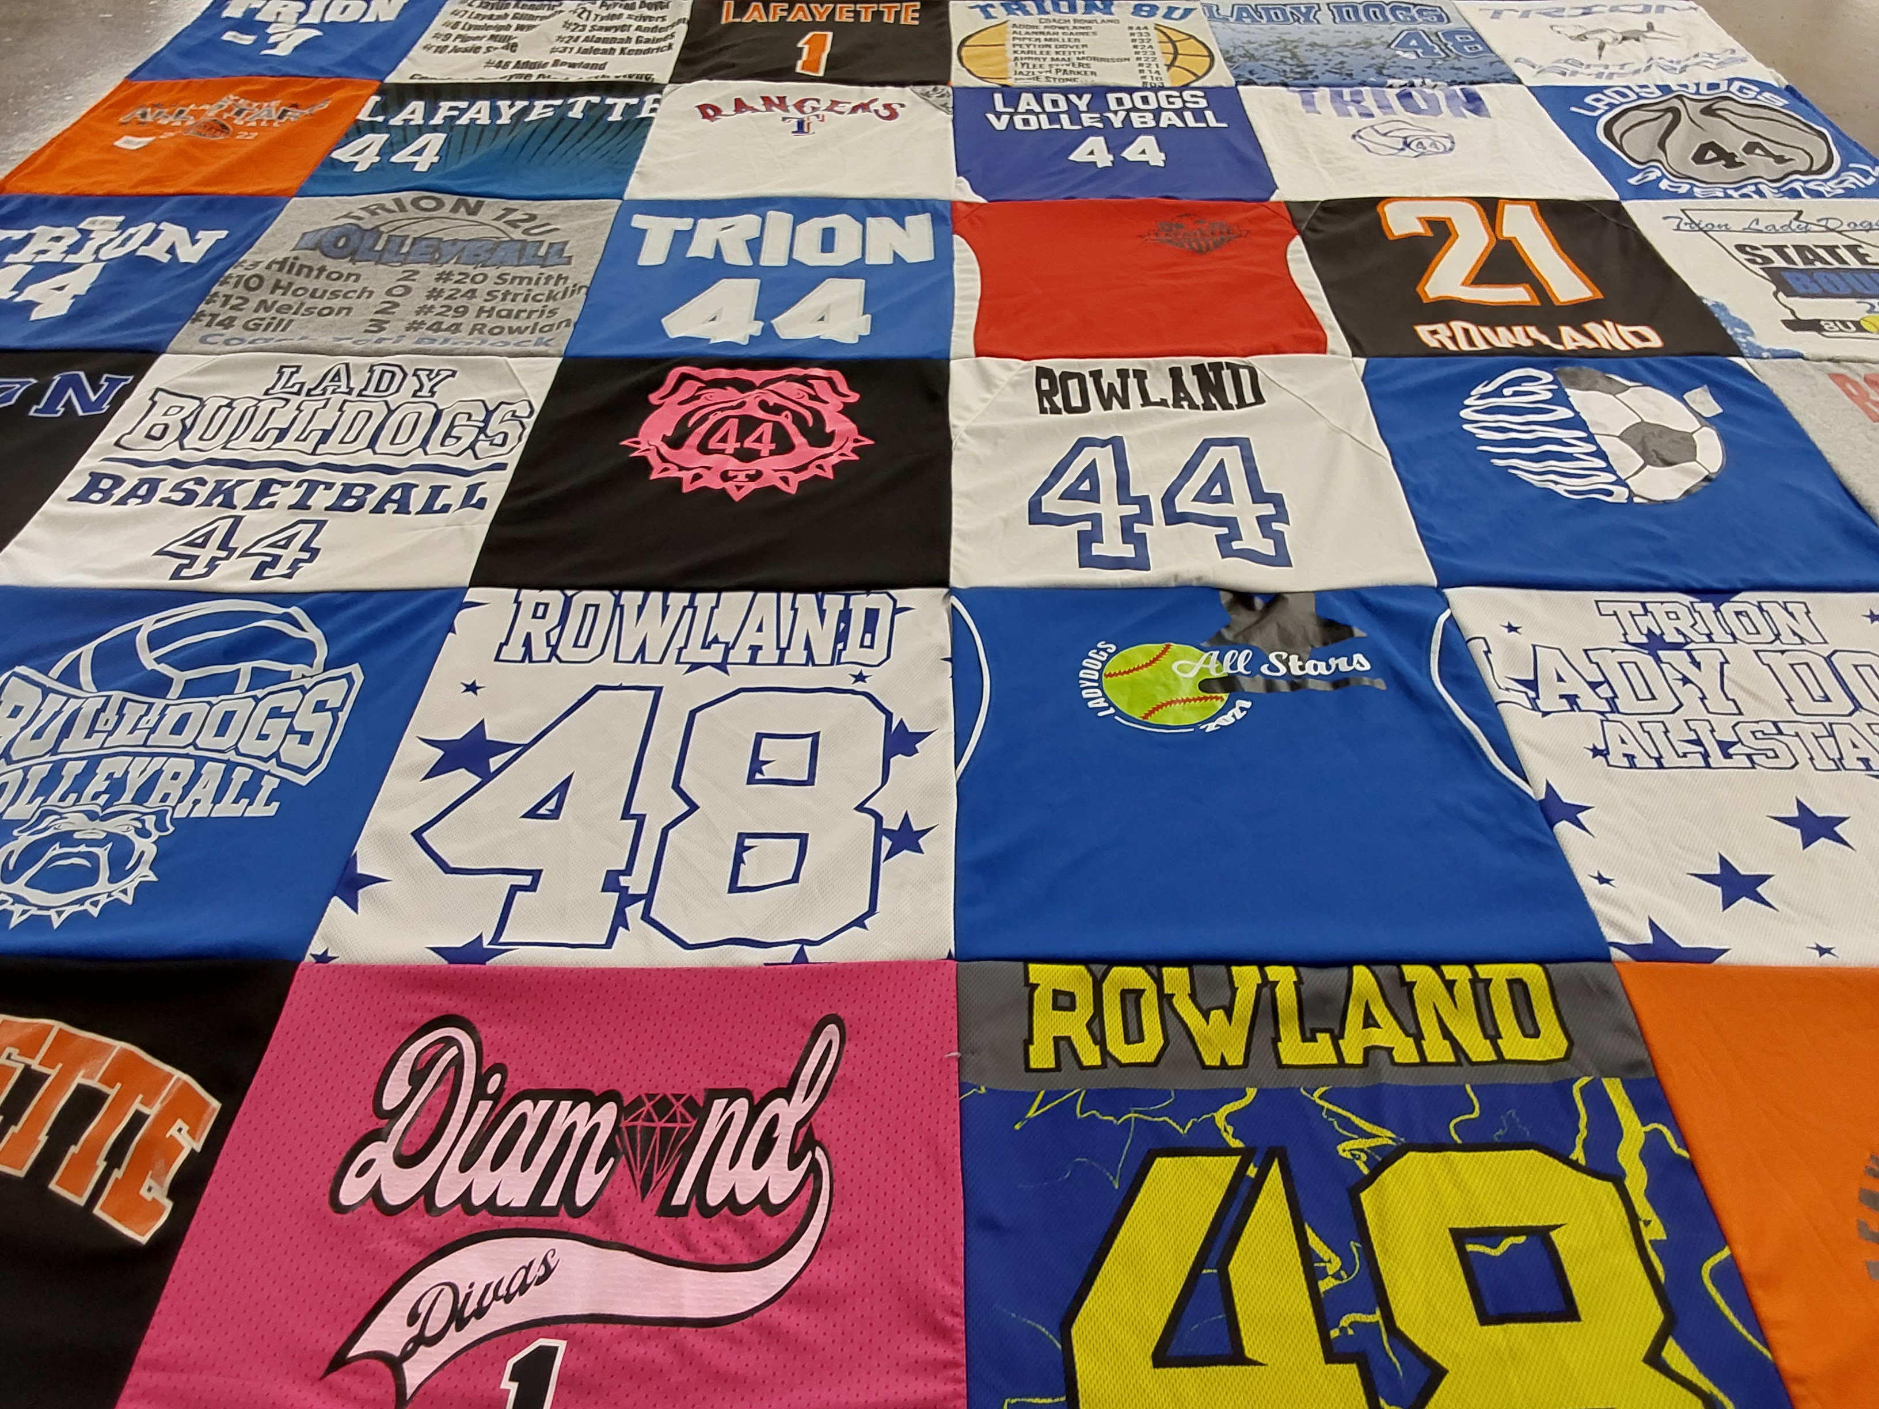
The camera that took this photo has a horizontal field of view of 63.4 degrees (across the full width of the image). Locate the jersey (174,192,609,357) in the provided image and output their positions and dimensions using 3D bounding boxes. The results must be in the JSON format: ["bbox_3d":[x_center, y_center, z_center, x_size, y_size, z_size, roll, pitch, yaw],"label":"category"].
[{"bbox_3d":[-0.516,-0.428,1.498,0.359,0.018,0.349,0,41,0],"label":"jersey"}]

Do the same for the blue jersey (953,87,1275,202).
[{"bbox_3d":[0.193,-0.653,1.756,0.358,0.018,0.351,0,41,0],"label":"blue jersey"}]

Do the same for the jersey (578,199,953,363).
[{"bbox_3d":[-0.162,-0.425,1.494,0.349,0.018,0.348,0,41,0],"label":"jersey"}]

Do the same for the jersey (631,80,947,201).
[{"bbox_3d":[-0.162,-0.656,1.760,0.353,0.018,0.358,0,41,0],"label":"jersey"}]

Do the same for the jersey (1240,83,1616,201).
[{"bbox_3d":[0.550,-0.653,1.755,0.357,0.018,0.350,0,41,0],"label":"jersey"}]

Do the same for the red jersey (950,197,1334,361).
[{"bbox_3d":[0.192,-0.424,1.492,0.359,0.018,0.347,0,41,0],"label":"red jersey"}]

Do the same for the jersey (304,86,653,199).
[{"bbox_3d":[-0.517,-0.660,1.765,0.357,0.018,0.358,0,41,0],"label":"jersey"}]

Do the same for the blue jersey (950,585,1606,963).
[{"bbox_3d":[0.189,0.030,0.969,0.360,0.018,0.344,0,41,0],"label":"blue jersey"}]

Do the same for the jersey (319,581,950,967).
[{"bbox_3d":[-0.168,0.030,0.969,0.353,0.018,0.345,0,41,0],"label":"jersey"}]

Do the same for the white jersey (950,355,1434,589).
[{"bbox_3d":[0.190,-0.197,1.230,0.359,0.018,0.348,0,41,0],"label":"white jersey"}]

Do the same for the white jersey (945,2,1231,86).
[{"bbox_3d":[0.194,-0.880,2.017,0.358,0.018,0.339,0,41,0],"label":"white jersey"}]

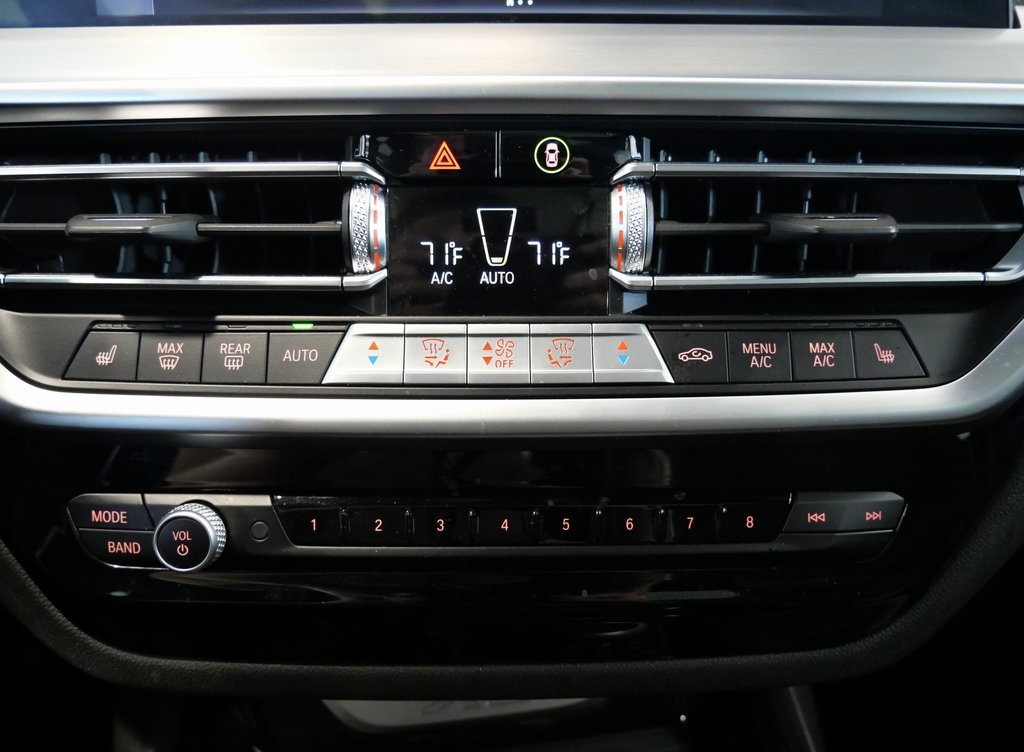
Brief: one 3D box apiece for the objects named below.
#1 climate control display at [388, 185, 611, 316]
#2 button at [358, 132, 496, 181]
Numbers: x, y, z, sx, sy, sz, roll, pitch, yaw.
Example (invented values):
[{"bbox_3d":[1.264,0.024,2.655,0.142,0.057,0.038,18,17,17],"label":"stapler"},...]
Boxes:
[{"bbox_3d":[-0.004,-0.034,0.212,0.060,0.035,0.010,0,0,0],"label":"climate control display"},{"bbox_3d":[-0.023,-0.059,0.214,0.037,0.013,0.012,0,2,0],"label":"button"}]

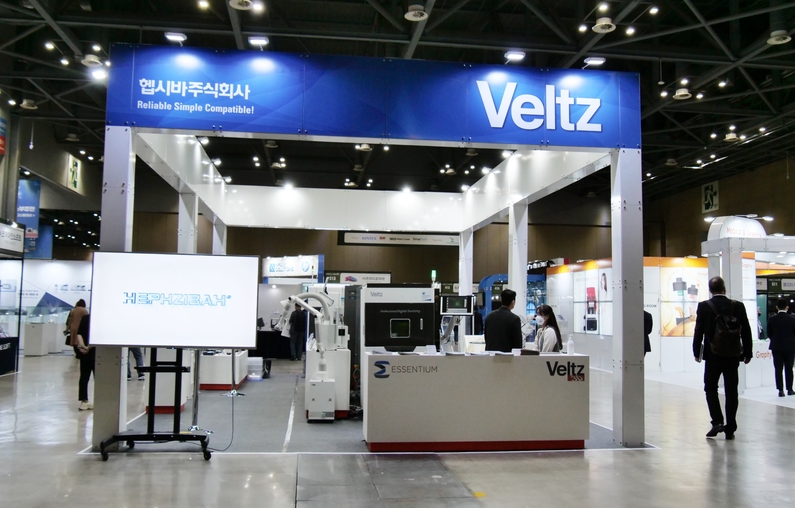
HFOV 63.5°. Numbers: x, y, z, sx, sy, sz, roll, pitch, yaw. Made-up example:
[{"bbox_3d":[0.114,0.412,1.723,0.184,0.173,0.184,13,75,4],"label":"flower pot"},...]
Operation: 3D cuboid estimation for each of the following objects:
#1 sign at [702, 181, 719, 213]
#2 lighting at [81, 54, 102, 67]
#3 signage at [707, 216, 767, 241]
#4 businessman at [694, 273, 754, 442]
[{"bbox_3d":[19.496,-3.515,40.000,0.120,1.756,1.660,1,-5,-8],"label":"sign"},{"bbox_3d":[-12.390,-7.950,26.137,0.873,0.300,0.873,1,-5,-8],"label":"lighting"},{"bbox_3d":[6.150,-0.440,11.712,0.860,0.420,0.360,1,-5,-8],"label":"signage"},{"bbox_3d":[3.589,1.154,7.100,0.610,1.780,0.450,-1,-5,16],"label":"businessman"}]

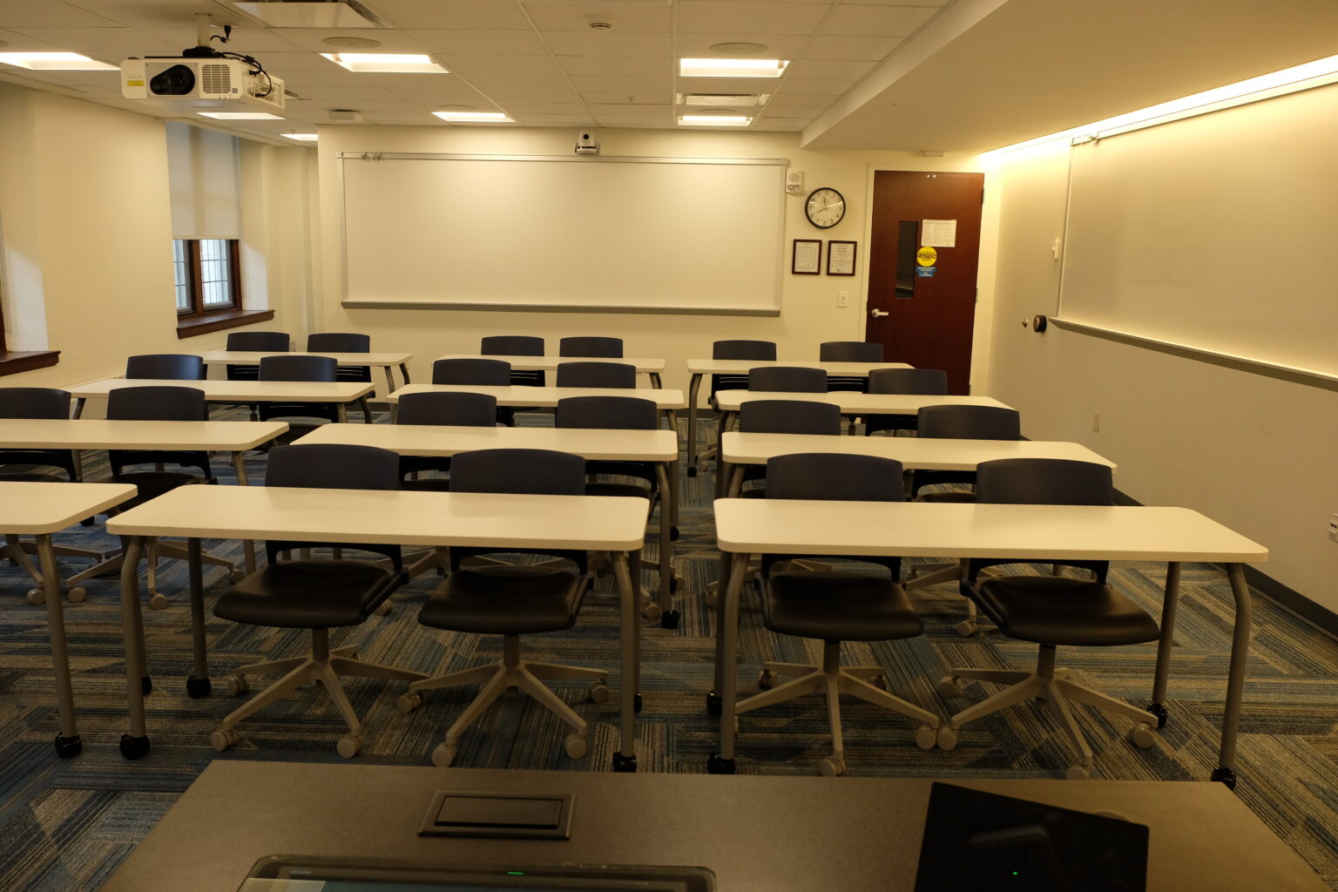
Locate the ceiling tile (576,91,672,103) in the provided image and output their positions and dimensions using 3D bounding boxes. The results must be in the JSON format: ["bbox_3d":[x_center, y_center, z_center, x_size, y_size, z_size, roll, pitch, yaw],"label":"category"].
[{"bbox_3d":[-0.266,-2.276,6.539,0.605,0.020,0.605,1,12,0],"label":"ceiling tile"}]

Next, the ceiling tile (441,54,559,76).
[{"bbox_3d":[-0.875,-2.027,5.303,0.605,0.020,0.605,1,12,0],"label":"ceiling tile"}]

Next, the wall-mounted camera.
[{"bbox_3d":[-0.669,-2.496,8.256,0.197,0.191,0.180,1,12,0],"label":"wall-mounted camera"}]

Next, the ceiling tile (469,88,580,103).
[{"bbox_3d":[-0.874,-2.272,6.533,0.610,0.020,0.610,1,12,0],"label":"ceiling tile"}]

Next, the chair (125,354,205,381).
[{"bbox_3d":[-2.905,-0.063,5.557,0.640,0.850,0.620,3,12,7],"label":"chair"}]

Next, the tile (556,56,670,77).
[{"bbox_3d":[-0.273,-2.029,5.338,0.605,0.020,0.605,1,12,0],"label":"tile"}]

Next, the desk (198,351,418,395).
[{"bbox_3d":[-2.512,-0.231,6.698,1.516,0.728,0.485,0,12,-4],"label":"desk"}]

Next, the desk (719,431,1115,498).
[{"bbox_3d":[0.968,0.371,4.119,1.516,0.728,0.485,2,12,2],"label":"desk"}]

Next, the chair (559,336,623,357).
[{"bbox_3d":[-0.561,-0.308,7.016,0.660,0.855,0.660,1,12,0],"label":"chair"}]

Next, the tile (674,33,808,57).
[{"bbox_3d":[0.339,-1.881,4.700,0.605,0.020,0.605,1,12,0],"label":"tile"}]

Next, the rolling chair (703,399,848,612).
[{"bbox_3d":[0.523,0.258,4.357,0.650,0.860,0.650,1,12,0],"label":"rolling chair"}]

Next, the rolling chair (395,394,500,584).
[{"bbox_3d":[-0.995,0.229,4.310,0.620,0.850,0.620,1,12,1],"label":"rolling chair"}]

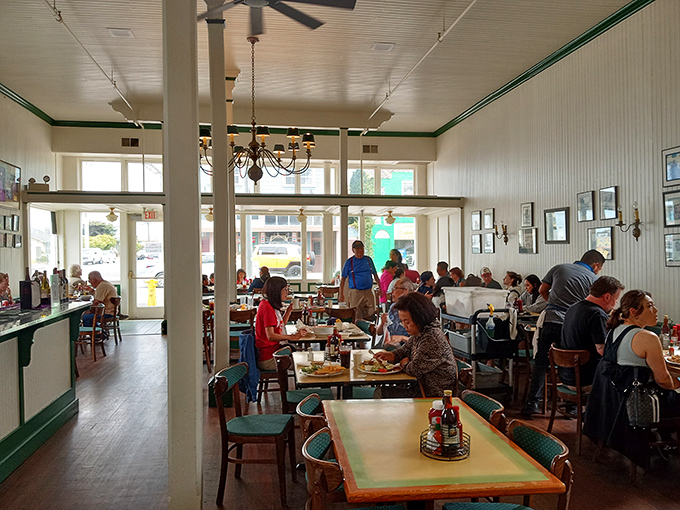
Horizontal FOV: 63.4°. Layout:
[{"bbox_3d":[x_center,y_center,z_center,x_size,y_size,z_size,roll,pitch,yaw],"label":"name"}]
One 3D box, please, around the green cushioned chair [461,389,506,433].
[{"bbox_3d":[0.570,1.160,2.815,0.500,0.810,0.450,0,0,-7],"label":"green cushioned chair"}]

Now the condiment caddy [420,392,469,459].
[{"bbox_3d":[0.439,0.686,2.283,0.205,0.260,0.205,0,0,-10],"label":"condiment caddy"}]

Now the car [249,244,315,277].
[{"bbox_3d":[-3.580,0.431,29.200,4.600,1.810,1.900,0,0,-10],"label":"car"}]

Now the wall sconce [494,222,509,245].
[{"bbox_3d":[2.923,-0.393,9.927,0.180,0.450,0.380,0,0,-10],"label":"wall sconce"}]

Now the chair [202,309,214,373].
[{"bbox_3d":[-2.060,1.181,7.740,0.460,0.810,0.500,0,0,-14],"label":"chair"}]

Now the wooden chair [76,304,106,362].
[{"bbox_3d":[-3.920,1.196,8.550,0.500,0.810,0.460,0,0,1],"label":"wooden chair"}]

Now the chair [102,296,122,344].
[{"bbox_3d":[-4.158,1.175,9.773,0.490,0.840,0.440,0,0,-7],"label":"chair"}]

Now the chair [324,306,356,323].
[{"bbox_3d":[-0.015,1.143,7.614,0.440,0.840,0.490,0,0,-7],"label":"chair"}]

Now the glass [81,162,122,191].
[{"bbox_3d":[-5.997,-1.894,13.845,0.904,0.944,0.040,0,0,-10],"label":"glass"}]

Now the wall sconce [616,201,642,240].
[{"bbox_3d":[3.486,-0.392,6.594,0.180,0.470,0.380,0,0,-10],"label":"wall sconce"}]

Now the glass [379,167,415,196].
[{"bbox_3d":[1.500,-1.835,14.254,0.920,0.800,0.100,0,0,-10],"label":"glass"}]

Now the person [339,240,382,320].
[{"bbox_3d":[0.290,0.671,8.400,0.640,1.790,0.420,0,0,-10],"label":"person"}]

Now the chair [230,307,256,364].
[{"bbox_3d":[-1.410,1.175,7.760,0.460,0.810,0.500,0,0,-10],"label":"chair"}]

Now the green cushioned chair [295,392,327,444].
[{"bbox_3d":[0.038,1.147,2.683,0.490,0.840,0.440,0,0,-8],"label":"green cushioned chair"}]

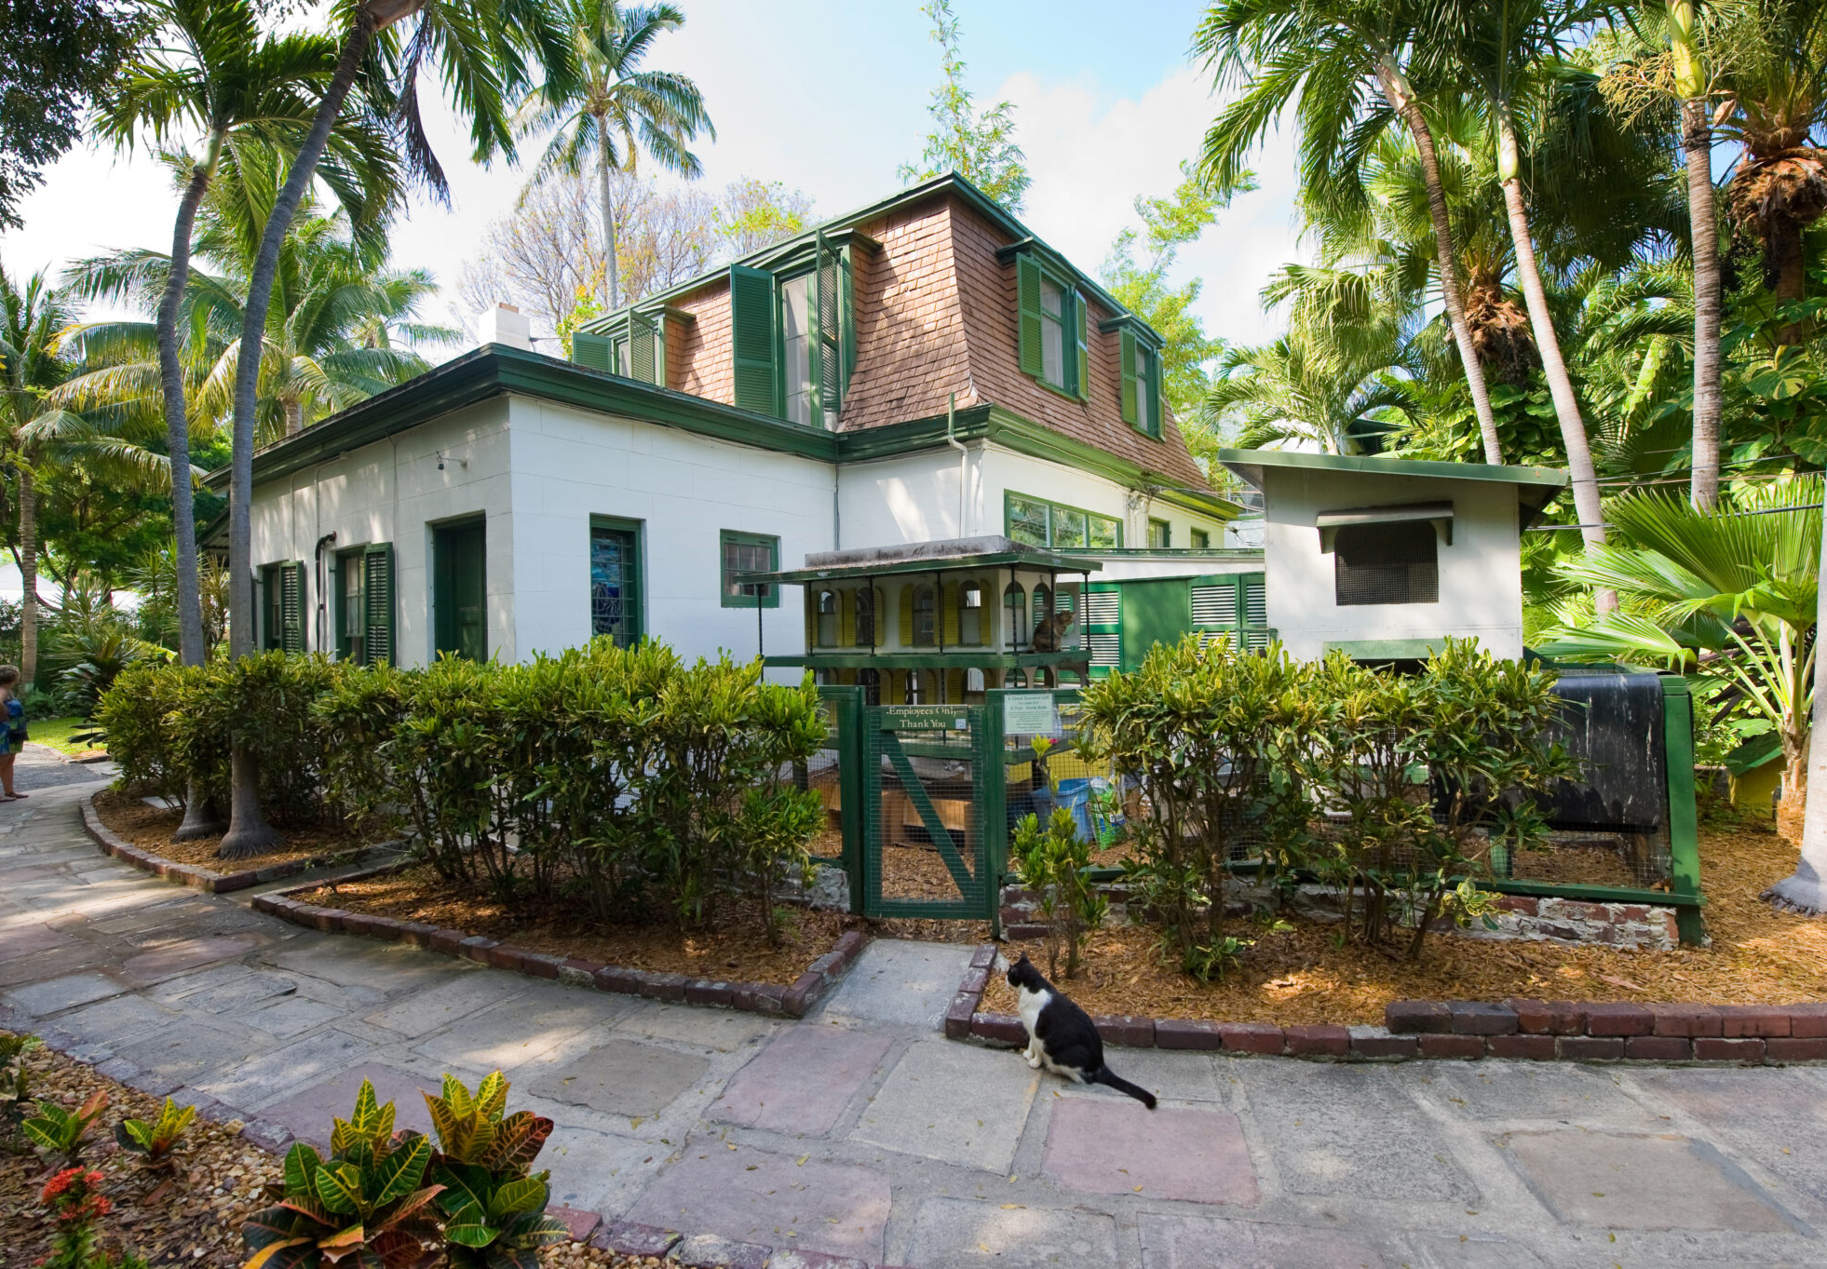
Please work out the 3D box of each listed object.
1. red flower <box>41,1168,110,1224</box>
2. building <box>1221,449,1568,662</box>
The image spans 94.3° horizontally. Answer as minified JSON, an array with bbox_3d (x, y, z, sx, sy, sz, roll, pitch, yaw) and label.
[{"bbox_3d":[-1.760,1.185,1.780,0.120,0.105,0.120,-1,0,-40],"label":"red flower"},{"bbox_3d":[4.310,-0.007,7.638,2.350,3.050,2.200,-2,0,31],"label":"building"}]

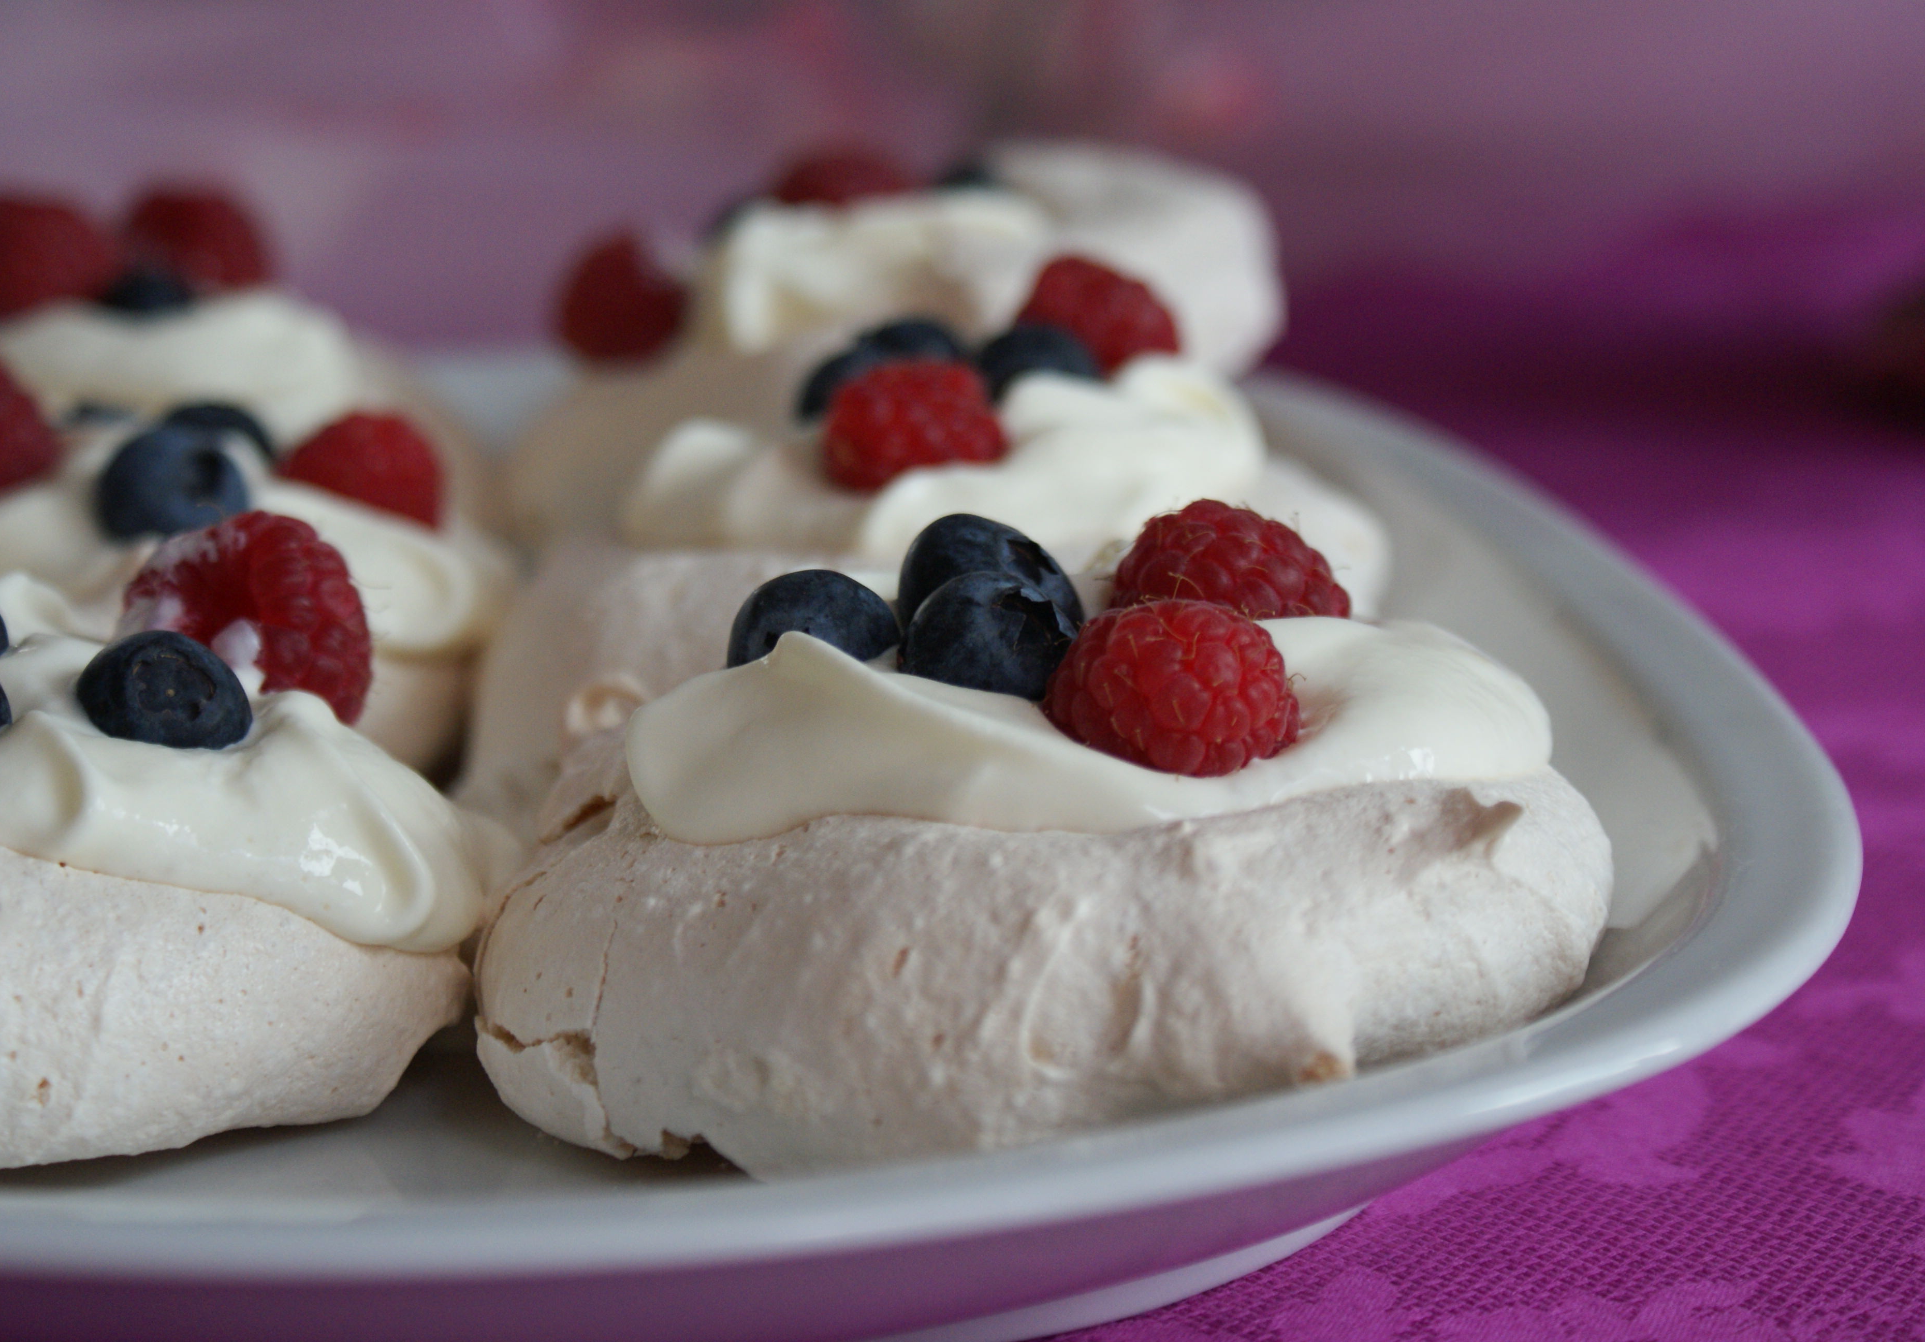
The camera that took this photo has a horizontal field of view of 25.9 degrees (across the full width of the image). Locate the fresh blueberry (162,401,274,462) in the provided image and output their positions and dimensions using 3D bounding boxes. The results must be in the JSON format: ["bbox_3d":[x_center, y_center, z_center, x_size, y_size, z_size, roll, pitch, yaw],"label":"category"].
[{"bbox_3d":[-0.084,-0.024,0.470,0.014,0.013,0.014,0,15,0],"label":"fresh blueberry"}]

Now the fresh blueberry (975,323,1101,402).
[{"bbox_3d":[0.009,-0.034,0.485,0.015,0.014,0.015,0,15,0],"label":"fresh blueberry"}]

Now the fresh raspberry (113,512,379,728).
[{"bbox_3d":[-0.063,-0.004,0.368,0.021,0.019,0.020,0,15,0],"label":"fresh raspberry"}]

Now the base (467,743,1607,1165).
[{"bbox_3d":[0.007,0.016,0.360,0.098,0.029,0.090,0,15,0],"label":"base"}]

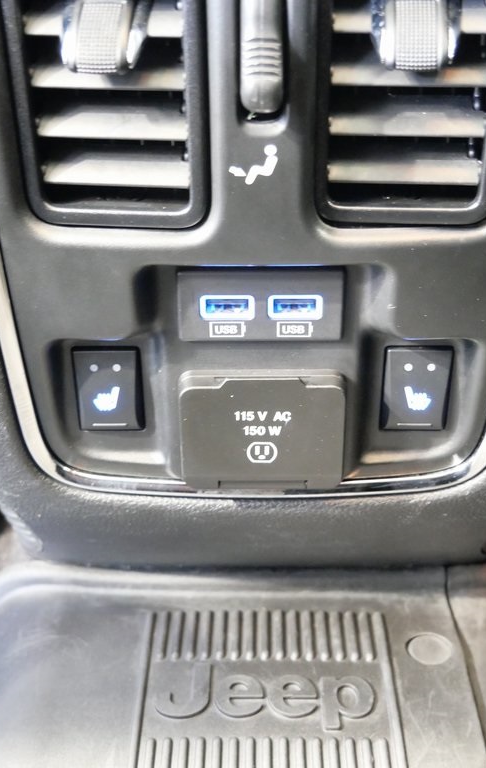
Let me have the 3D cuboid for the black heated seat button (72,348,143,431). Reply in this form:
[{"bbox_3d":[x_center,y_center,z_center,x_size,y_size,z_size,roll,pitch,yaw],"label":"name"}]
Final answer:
[{"bbox_3d":[-0.043,0.000,0.326,0.021,0.031,0.010,0,29,0],"label":"black heated seat button"}]

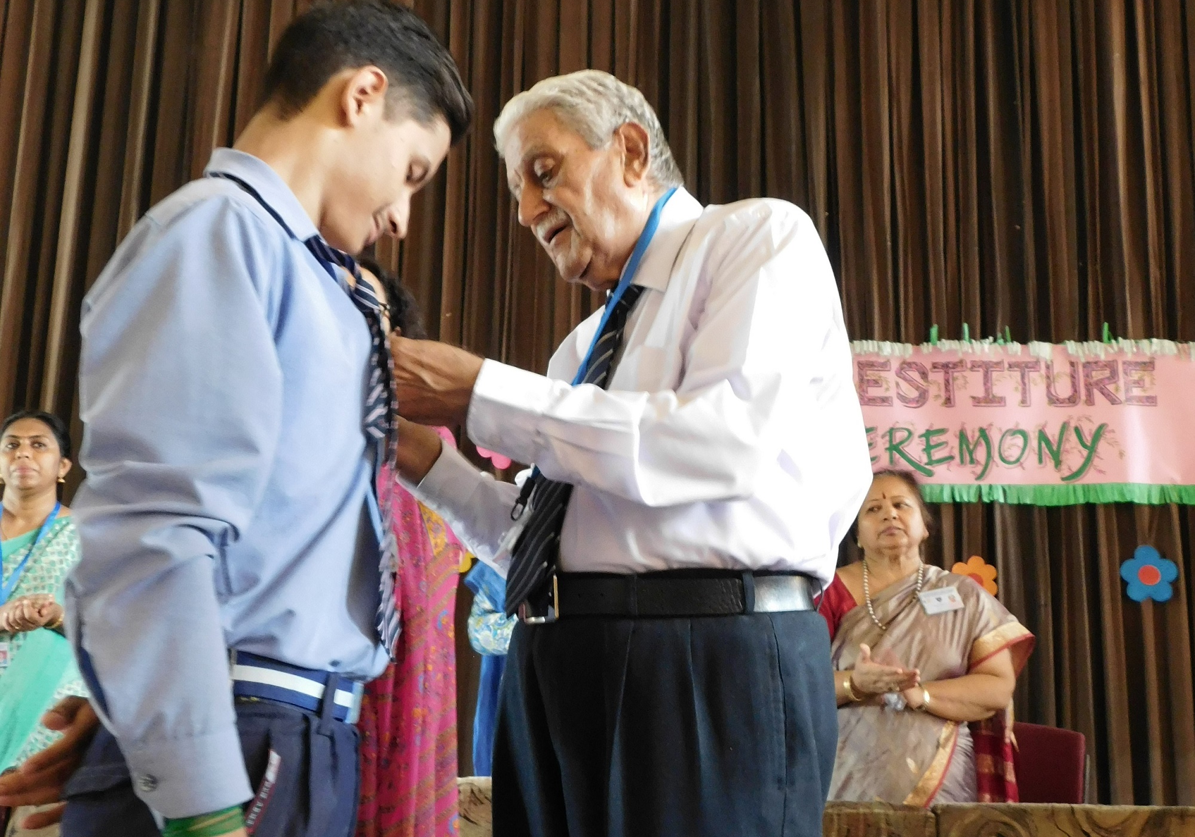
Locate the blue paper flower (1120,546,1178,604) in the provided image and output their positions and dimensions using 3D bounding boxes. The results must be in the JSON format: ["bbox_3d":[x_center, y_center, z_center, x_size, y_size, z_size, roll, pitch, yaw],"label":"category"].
[{"bbox_3d":[1.813,0.513,4.232,0.180,0.185,0.020,0,-10,4],"label":"blue paper flower"}]

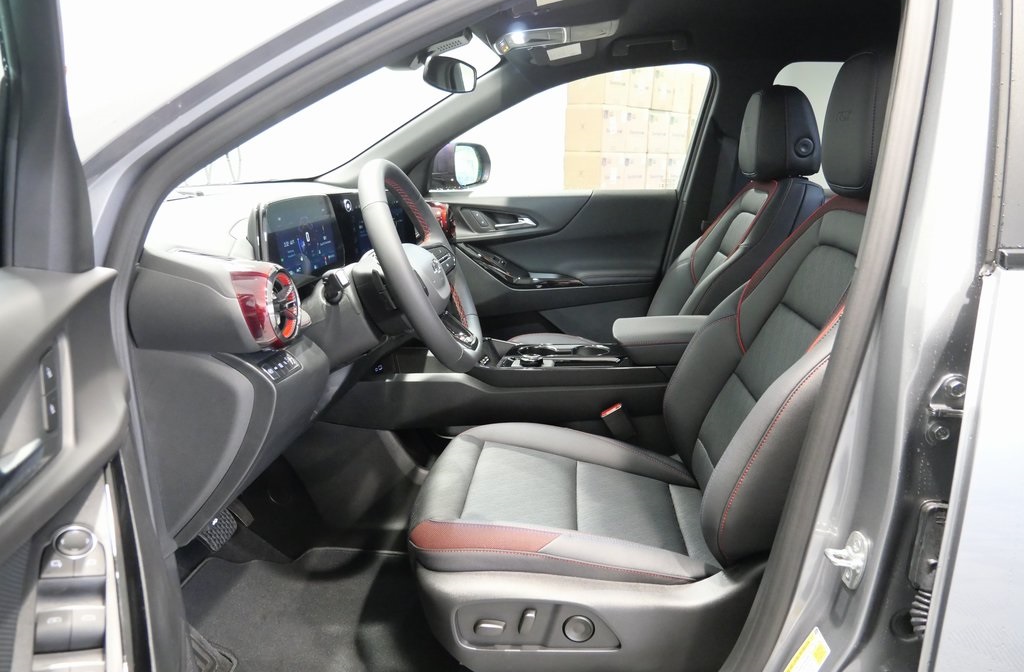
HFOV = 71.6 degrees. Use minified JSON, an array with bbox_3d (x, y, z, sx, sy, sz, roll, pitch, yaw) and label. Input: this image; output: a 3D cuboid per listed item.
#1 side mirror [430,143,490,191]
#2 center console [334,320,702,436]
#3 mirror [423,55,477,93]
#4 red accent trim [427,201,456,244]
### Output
[{"bbox_3d":[-0.168,-0.603,2.498,0.140,0.165,0.240,5,15,17],"label":"side mirror"},{"bbox_3d":[0.085,0.075,1.641,0.980,0.290,0.280,1,15,5],"label":"center console"},{"bbox_3d":[-0.129,-0.548,1.501,0.040,0.070,0.225,7,16,25],"label":"mirror"},{"bbox_3d":[-0.222,-0.356,2.214,0.090,0.125,0.130,3,15,10],"label":"red accent trim"}]

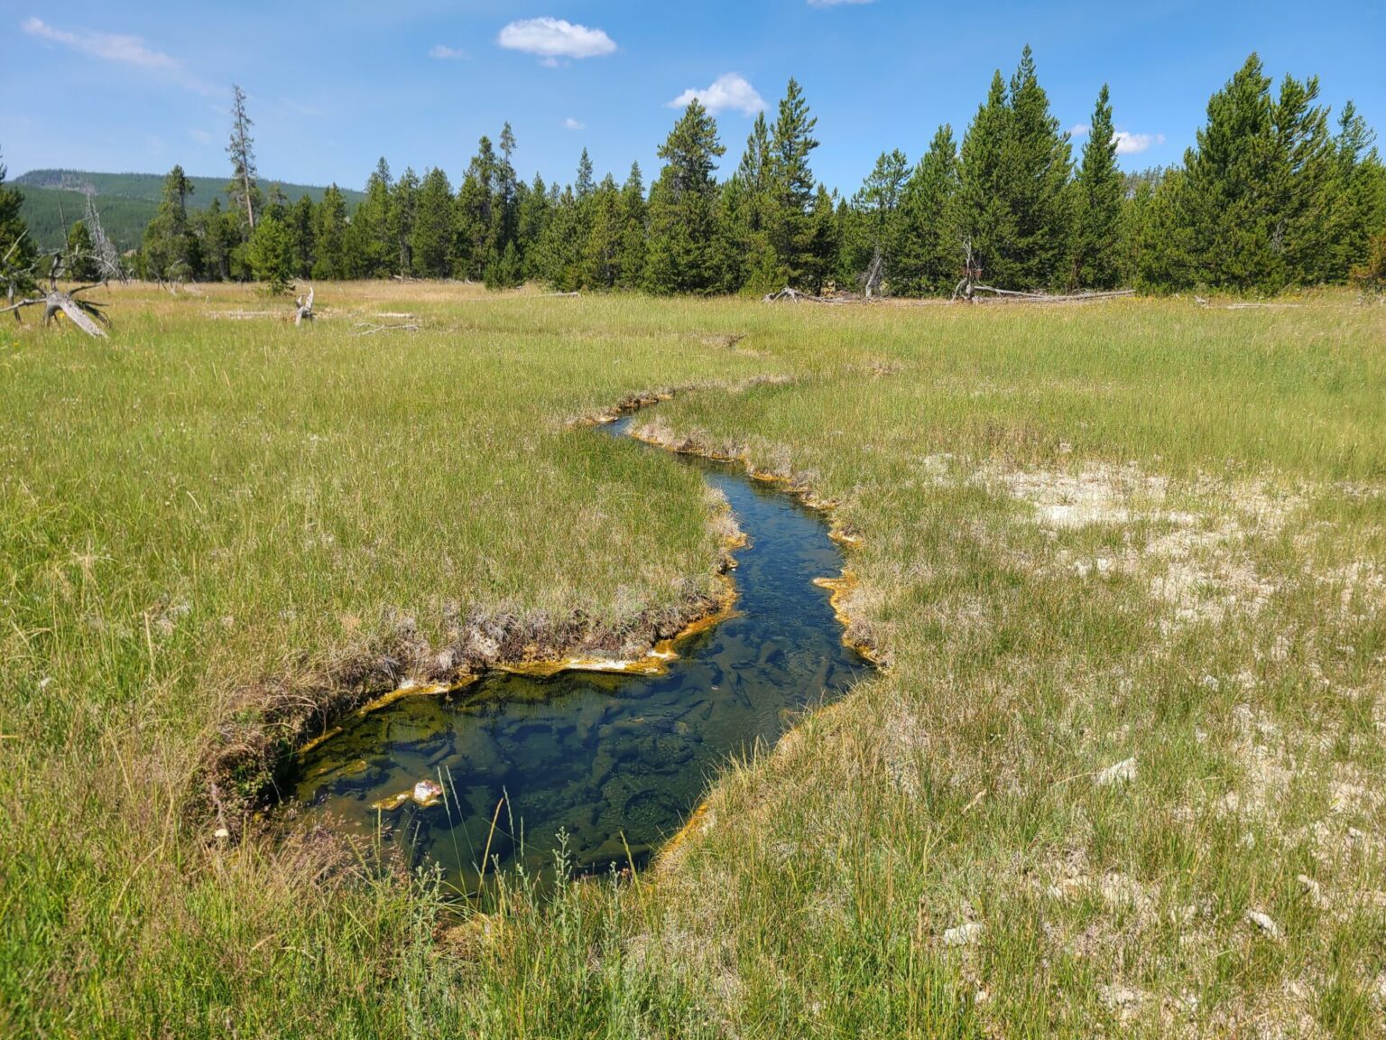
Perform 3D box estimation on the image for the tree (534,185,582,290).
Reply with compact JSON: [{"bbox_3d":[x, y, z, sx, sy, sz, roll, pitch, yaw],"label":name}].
[{"bbox_3d":[-6.220,-13.010,48.030,2.260,4.680,2.260,0,14,0],"label":"tree"}]

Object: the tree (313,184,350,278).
[{"bbox_3d":[-22.250,-17.670,63.960,2.330,5.580,2.330,0,14,0],"label":"tree"}]

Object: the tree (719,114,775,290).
[{"bbox_3d":[2.285,-13.303,43.943,2.495,7.333,2.495,1,14,3],"label":"tree"}]

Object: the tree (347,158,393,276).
[{"bbox_3d":[-19.760,-18.450,63.760,2.940,7.070,2.940,0,14,0],"label":"tree"}]

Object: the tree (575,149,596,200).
[{"bbox_3d":[-6.590,-18.600,63.720,2.180,7.770,2.180,0,14,0],"label":"tree"}]

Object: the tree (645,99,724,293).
[{"bbox_3d":[-0.370,-13.600,44.020,3.540,7.840,3.540,0,14,0],"label":"tree"}]

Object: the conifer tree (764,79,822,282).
[{"bbox_3d":[4.149,-13.706,43.119,2.402,8.517,2.402,1,14,5],"label":"conifer tree"}]

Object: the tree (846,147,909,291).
[{"bbox_3d":[7.850,-12.660,44.260,2.840,5.890,2.840,0,14,0],"label":"tree"}]

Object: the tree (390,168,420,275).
[{"bbox_3d":[-22.757,-23.451,82.249,2.379,8.354,2.379,-4,15,-15],"label":"tree"}]

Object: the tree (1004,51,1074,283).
[{"bbox_3d":[14.750,-15.210,45.270,3.310,9.970,3.310,0,14,0],"label":"tree"}]

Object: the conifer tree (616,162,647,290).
[{"bbox_3d":[-2.814,-13.430,47.883,1.436,5.660,1.436,-1,14,-3],"label":"conifer tree"}]

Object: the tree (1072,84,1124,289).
[{"bbox_3d":[17.895,-14.539,45.938,2.362,8.758,2.362,5,15,20],"label":"tree"}]

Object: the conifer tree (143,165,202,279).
[{"bbox_3d":[-33.540,-19.000,66.898,3.799,7.198,3.799,-7,16,-25],"label":"conifer tree"}]

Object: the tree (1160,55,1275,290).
[{"bbox_3d":[22.050,-14.490,43.790,4.970,9.400,4.970,0,14,0],"label":"tree"}]

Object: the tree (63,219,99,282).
[{"bbox_3d":[-38.586,-16.953,65.775,2.325,3.776,2.325,-8,16,-29],"label":"tree"}]

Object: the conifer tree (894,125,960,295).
[{"bbox_3d":[9.680,-12.780,43.120,2.820,6.800,2.820,0,14,0],"label":"conifer tree"}]

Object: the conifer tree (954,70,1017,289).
[{"bbox_3d":[12.600,-14.560,44.880,3.030,8.980,3.030,0,14,0],"label":"conifer tree"}]

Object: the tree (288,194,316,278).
[{"bbox_3d":[-24.070,-17.420,64.020,1.780,4.950,1.780,0,14,0],"label":"tree"}]

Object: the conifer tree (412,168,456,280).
[{"bbox_3d":[-19.919,-22.777,79.959,3.427,8.162,3.427,-3,14,-13],"label":"conifer tree"}]

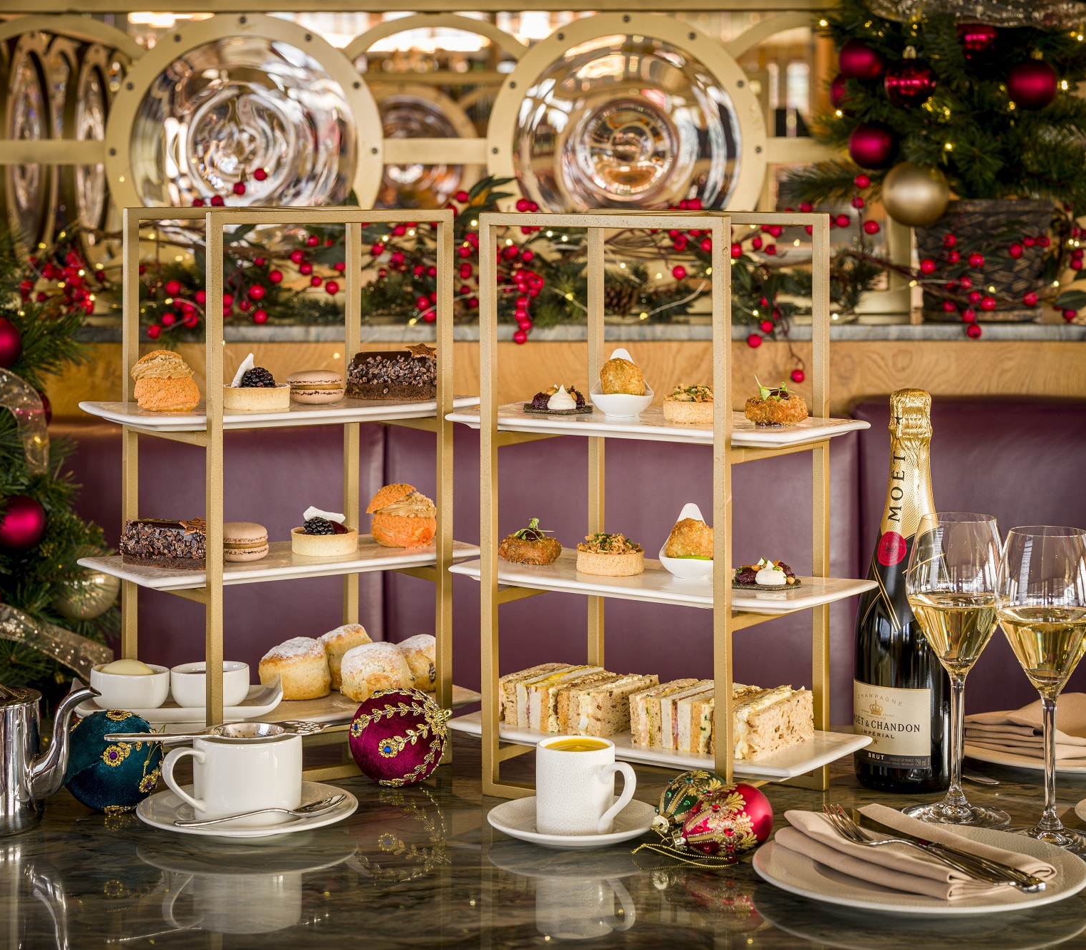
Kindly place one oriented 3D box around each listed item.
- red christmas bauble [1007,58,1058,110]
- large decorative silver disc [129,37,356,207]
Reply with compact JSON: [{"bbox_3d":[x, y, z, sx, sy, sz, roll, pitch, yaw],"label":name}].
[{"bbox_3d":[0.544,-0.434,2.860,0.055,0.055,0.055,0,6,0],"label":"red christmas bauble"},{"bbox_3d":[-0.343,-0.372,2.950,0.263,0.263,0.045,0,6,4],"label":"large decorative silver disc"}]

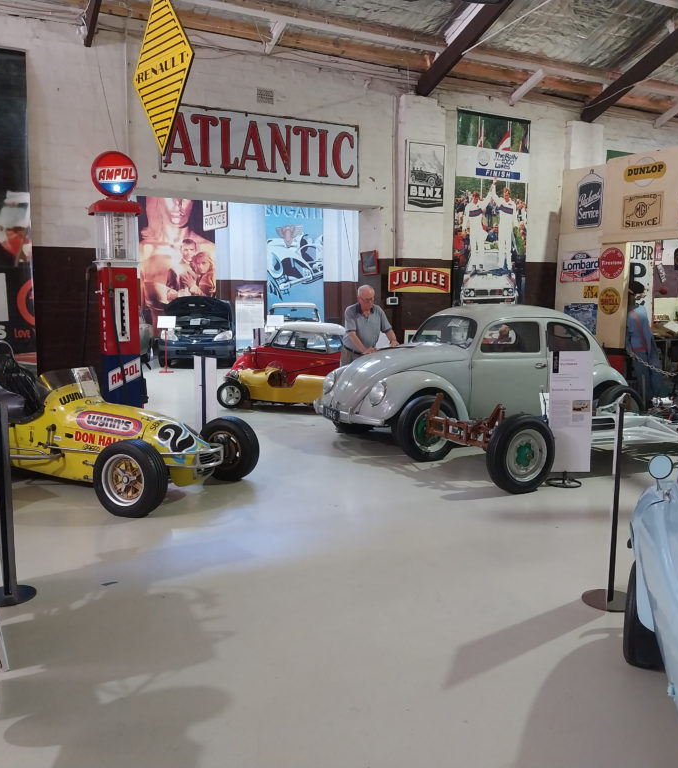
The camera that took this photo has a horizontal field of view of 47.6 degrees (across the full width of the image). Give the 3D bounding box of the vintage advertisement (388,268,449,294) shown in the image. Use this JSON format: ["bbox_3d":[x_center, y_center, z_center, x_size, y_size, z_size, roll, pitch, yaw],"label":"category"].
[{"bbox_3d":[1.107,-1.412,10.447,1.022,0.329,0.025,-3,8,-29],"label":"vintage advertisement"}]

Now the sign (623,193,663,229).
[{"bbox_3d":[3.964,-2.265,10.030,0.020,0.454,0.630,-3,8,-29],"label":"sign"}]

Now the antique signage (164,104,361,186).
[{"bbox_3d":[-0.823,-2.690,8.752,2.419,0.722,0.030,-3,8,-27],"label":"antique signage"}]

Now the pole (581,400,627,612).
[{"bbox_3d":[1.454,0.620,4.039,0.320,1.077,0.320,-3,8,-27],"label":"pole"}]

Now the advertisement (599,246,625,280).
[{"bbox_3d":[3.737,-1.646,10.510,0.020,0.419,0.421,-3,8,-29],"label":"advertisement"}]

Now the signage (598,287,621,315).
[{"bbox_3d":[3.727,-1.139,10.584,0.020,0.376,0.382,-3,8,-29],"label":"signage"}]

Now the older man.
[{"bbox_3d":[0.297,-0.290,8.917,0.600,1.701,0.500,-3,8,-25],"label":"older man"}]

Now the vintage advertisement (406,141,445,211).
[{"bbox_3d":[1.161,-2.774,10.301,0.643,0.902,0.030,-3,8,-29],"label":"vintage advertisement"}]

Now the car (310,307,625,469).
[{"bbox_3d":[1.748,-0.162,8.580,4.050,1.510,1.550,-3,8,-27],"label":"car"}]

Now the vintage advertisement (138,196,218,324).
[{"bbox_3d":[-4.400,-3.343,21.009,2.188,4.200,0.030,-3,8,-27],"label":"vintage advertisement"}]

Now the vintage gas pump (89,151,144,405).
[{"bbox_3d":[-2.239,-0.822,7.773,0.550,2.980,0.550,-3,8,-30],"label":"vintage gas pump"}]

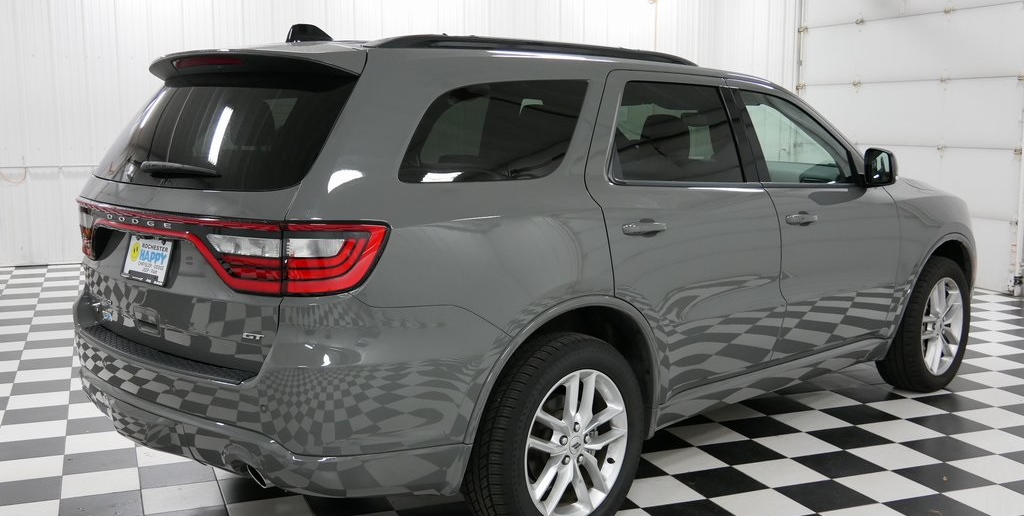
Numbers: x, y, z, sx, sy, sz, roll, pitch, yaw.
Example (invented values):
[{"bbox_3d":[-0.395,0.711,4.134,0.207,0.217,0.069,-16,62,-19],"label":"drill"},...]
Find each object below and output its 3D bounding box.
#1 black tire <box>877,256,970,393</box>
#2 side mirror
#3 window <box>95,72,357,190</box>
[{"bbox_3d":[2.303,0.365,5.956,0.262,0.765,0.770,7,11,44],"label":"black tire"},{"bbox_3d":[1.727,-0.426,5.017,0.205,0.190,0.140,7,11,44],"label":"side mirror"},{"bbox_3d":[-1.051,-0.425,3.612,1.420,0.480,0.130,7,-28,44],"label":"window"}]

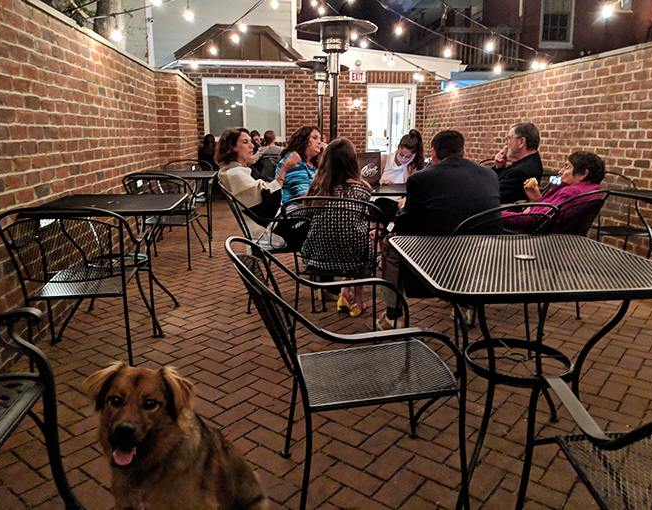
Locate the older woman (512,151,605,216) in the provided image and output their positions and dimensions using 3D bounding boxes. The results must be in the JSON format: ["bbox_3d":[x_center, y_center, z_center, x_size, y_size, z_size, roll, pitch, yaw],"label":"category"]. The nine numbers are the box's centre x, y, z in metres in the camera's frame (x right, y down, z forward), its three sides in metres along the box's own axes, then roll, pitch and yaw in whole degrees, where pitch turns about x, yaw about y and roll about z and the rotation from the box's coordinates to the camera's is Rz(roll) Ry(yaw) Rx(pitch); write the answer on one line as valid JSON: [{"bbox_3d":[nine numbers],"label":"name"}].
[{"bbox_3d":[1.242,-0.104,3.235,0.760,1.060,0.520,12,18,44],"label":"older woman"}]

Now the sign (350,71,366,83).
[{"bbox_3d":[0.597,-3.321,9.900,0.300,0.210,0.060,-2,13,-7],"label":"sign"}]

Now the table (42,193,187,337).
[{"bbox_3d":[-1.266,0.052,3.246,0.790,0.750,0.800,-1,13,-6],"label":"table"}]

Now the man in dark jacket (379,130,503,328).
[{"bbox_3d":[0.630,-0.123,3.041,0.600,1.190,0.820,-4,14,-18],"label":"man in dark jacket"}]

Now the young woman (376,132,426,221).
[{"bbox_3d":[0.637,-0.464,4.513,0.500,1.200,0.720,-1,13,-4],"label":"young woman"}]

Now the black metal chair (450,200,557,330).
[{"bbox_3d":[0.777,0.116,2.718,0.590,0.860,0.680,-6,14,-23],"label":"black metal chair"}]

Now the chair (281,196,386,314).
[{"bbox_3d":[0.085,0.058,2.978,0.590,0.860,0.680,3,13,15],"label":"chair"}]

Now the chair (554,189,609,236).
[{"bbox_3d":[1.313,0.014,3.233,0.580,0.840,0.630,-11,17,-41],"label":"chair"}]

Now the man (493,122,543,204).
[{"bbox_3d":[1.215,-0.354,3.966,0.800,1.230,0.540,3,13,13],"label":"man"}]

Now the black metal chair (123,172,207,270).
[{"bbox_3d":[-1.397,-0.331,4.722,0.580,0.840,0.630,1,13,5],"label":"black metal chair"}]

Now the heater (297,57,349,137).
[{"bbox_3d":[-0.047,-1.809,8.049,0.790,2.260,0.790,0,13,0],"label":"heater"}]

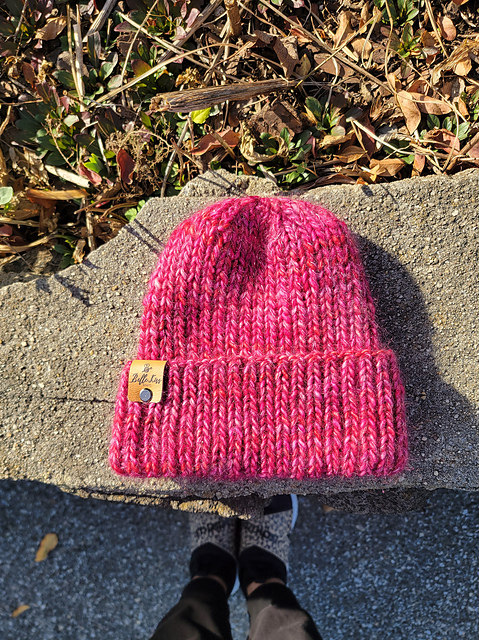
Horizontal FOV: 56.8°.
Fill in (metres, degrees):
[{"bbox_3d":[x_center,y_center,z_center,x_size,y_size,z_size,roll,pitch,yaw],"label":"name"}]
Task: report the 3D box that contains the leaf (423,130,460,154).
[{"bbox_3d":[0.244,-0.214,0.530,0.044,0.020,0.040,24,73,8],"label":"leaf"}]

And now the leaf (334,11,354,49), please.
[{"bbox_3d":[0.124,-0.350,0.536,0.020,0.010,0.043,17,98,4],"label":"leaf"}]

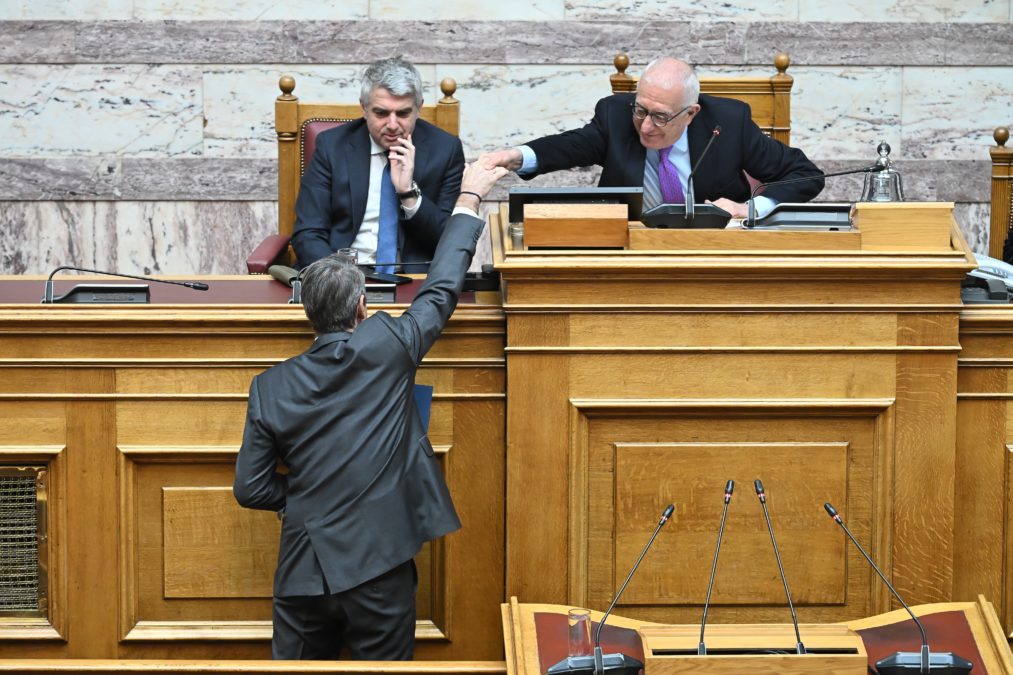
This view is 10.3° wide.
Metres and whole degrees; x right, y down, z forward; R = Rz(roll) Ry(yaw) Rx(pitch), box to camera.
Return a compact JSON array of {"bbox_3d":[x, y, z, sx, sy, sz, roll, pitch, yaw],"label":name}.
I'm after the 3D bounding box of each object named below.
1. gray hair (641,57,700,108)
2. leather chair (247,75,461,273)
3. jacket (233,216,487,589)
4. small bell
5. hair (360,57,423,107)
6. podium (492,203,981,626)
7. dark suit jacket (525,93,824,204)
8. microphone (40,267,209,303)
[{"bbox_3d":[0.469,-0.728,16.200,0.160,0.140,0.190,9,28,33],"label":"gray hair"},{"bbox_3d":[-0.423,-0.134,16.497,0.640,1.180,0.640,1,13,3],"label":"leather chair"},{"bbox_3d":[-0.408,0.185,15.500,0.610,0.950,0.500,4,14,16],"label":"jacket"},{"bbox_3d":[1.069,-0.468,15.950,0.128,0.185,0.128,0,13,-1],"label":"small bell"},{"bbox_3d":[-0.332,-0.731,16.250,0.178,0.150,0.195,-1,26,-4],"label":"hair"},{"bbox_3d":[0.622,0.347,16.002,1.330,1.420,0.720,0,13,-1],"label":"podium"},{"bbox_3d":[0.482,-0.433,16.265,0.840,0.550,0.500,1,14,4],"label":"dark suit jacket"},{"bbox_3d":[-1.070,-0.146,15.800,0.460,0.120,0.140,0,13,-1],"label":"microphone"}]

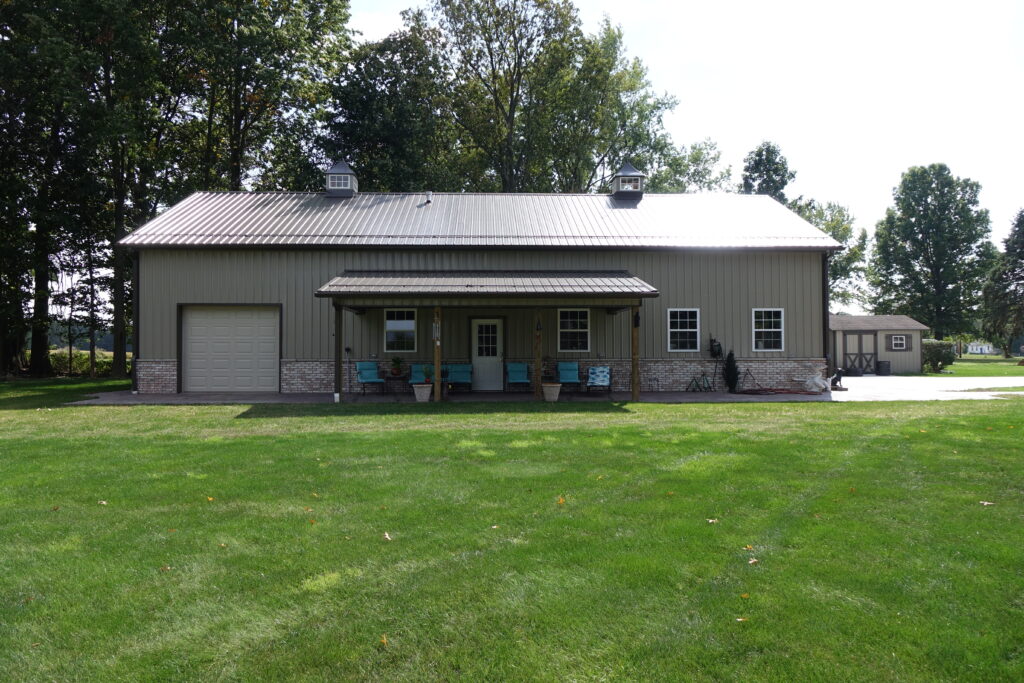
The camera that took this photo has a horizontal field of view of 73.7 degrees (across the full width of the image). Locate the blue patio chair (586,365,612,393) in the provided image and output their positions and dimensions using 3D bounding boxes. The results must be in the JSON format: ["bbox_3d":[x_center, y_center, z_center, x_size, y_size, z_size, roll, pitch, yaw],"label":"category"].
[{"bbox_3d":[2.360,0.980,18.300,0.680,0.790,0.700,0,0,5],"label":"blue patio chair"}]

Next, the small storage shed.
[{"bbox_3d":[16.200,0.130,31.800,4.250,2.660,3.500,0,0,-1],"label":"small storage shed"}]

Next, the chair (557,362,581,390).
[{"bbox_3d":[1.565,0.990,18.750,0.660,0.860,0.700,0,-1,-1],"label":"chair"}]

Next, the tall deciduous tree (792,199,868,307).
[{"bbox_3d":[20.757,-3.959,47.000,7.900,11.800,7.800,0,-1,-1],"label":"tall deciduous tree"}]

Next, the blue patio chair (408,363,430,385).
[{"bbox_3d":[-2.420,0.970,18.250,0.700,0.820,0.700,0,0,-2],"label":"blue patio chair"}]

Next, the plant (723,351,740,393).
[{"bbox_3d":[6.030,0.850,18.800,0.460,1.190,0.460,0,0,-1],"label":"plant"}]

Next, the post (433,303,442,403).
[{"bbox_3d":[-1.780,0.300,16.340,0.145,2.290,0.145,0,-1,-1],"label":"post"}]

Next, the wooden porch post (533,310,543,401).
[{"bbox_3d":[0.653,0.281,16.700,0.150,2.350,0.150,0,-1,-1],"label":"wooden porch post"}]

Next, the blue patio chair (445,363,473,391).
[{"bbox_3d":[-1.440,1.010,18.700,0.700,0.830,0.700,0,-1,-1],"label":"blue patio chair"}]

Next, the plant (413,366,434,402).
[{"bbox_3d":[-2.130,1.010,16.330,0.480,0.850,0.480,0,-1,-1],"label":"plant"}]

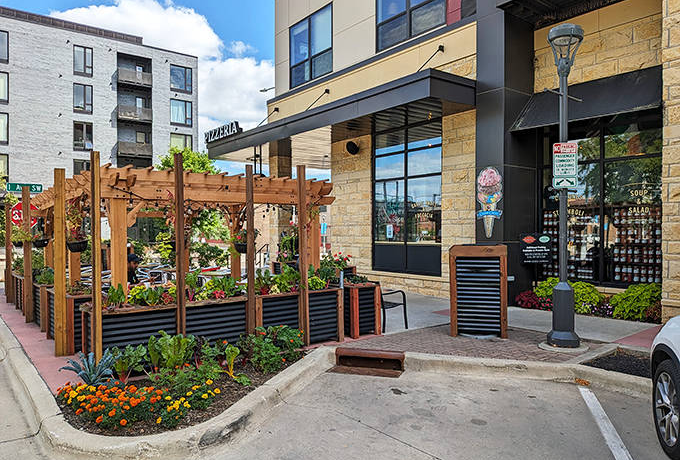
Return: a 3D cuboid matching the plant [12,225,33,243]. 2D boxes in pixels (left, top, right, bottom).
[{"bbox_3d":[-5.472,0.077,8.100,0.370,0.320,0.360,0,0,-34],"label":"plant"}]

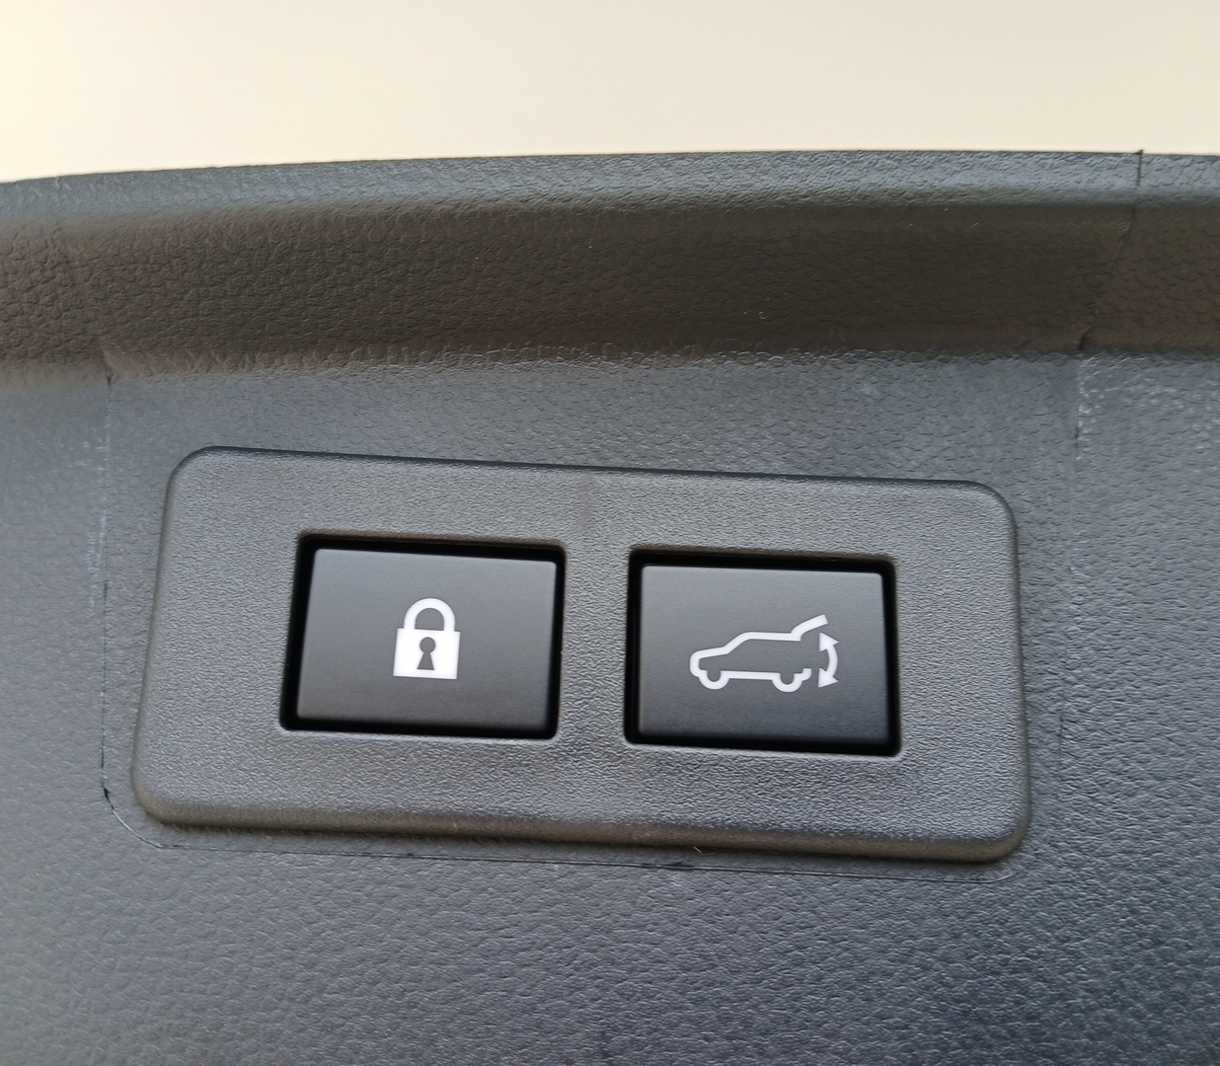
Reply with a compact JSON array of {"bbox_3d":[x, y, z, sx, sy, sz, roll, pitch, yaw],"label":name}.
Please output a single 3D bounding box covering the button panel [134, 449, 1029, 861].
[{"bbox_3d":[-0.002,0.012,0.113,0.090,0.039,0.007,3,-13,-2],"label":"button panel"}]

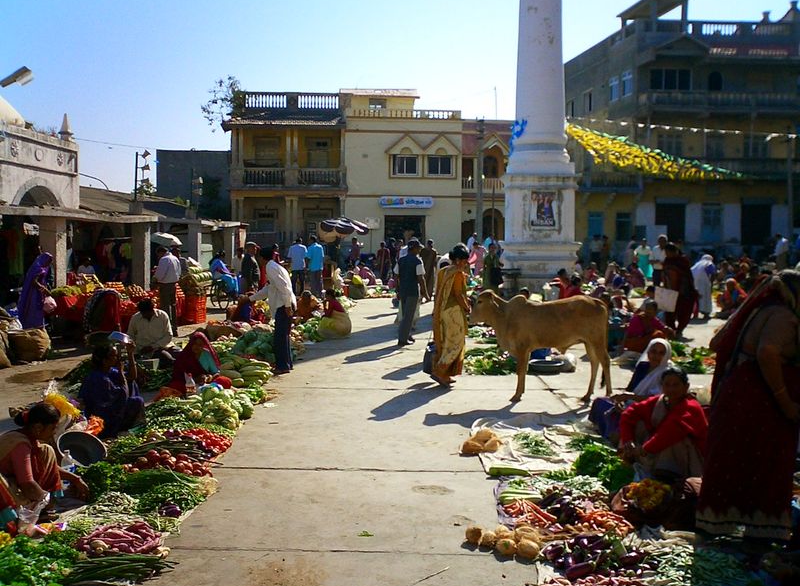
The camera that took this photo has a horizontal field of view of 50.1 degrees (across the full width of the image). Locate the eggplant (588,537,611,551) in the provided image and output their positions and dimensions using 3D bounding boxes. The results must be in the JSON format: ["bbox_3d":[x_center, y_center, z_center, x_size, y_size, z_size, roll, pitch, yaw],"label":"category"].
[{"bbox_3d":[1.066,1.347,4.580,0.130,0.075,0.075,-1,4,-6],"label":"eggplant"}]

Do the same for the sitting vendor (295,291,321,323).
[{"bbox_3d":[-1.623,0.293,14.976,0.460,0.720,0.460,3,5,37],"label":"sitting vendor"}]

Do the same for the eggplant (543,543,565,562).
[{"bbox_3d":[0.789,1.333,4.393,0.135,0.072,0.072,-9,8,-34],"label":"eggplant"}]

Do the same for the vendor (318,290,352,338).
[{"bbox_3d":[-1.071,0.306,14.174,0.540,0.800,0.460,1,4,12],"label":"vendor"}]

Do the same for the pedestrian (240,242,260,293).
[{"bbox_3d":[-3.147,-0.329,17.948,0.360,1.570,0.440,2,4,28],"label":"pedestrian"}]

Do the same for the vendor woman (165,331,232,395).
[{"bbox_3d":[-2.317,0.751,9.803,0.600,0.660,0.660,-4,5,-41],"label":"vendor woman"}]

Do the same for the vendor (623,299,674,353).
[{"bbox_3d":[3.718,0.459,12.777,0.620,0.760,0.660,-2,4,-27],"label":"vendor"}]

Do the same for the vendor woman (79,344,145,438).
[{"bbox_3d":[-2.626,0.834,7.750,0.620,0.780,0.520,-1,4,-7],"label":"vendor woman"}]

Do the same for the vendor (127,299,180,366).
[{"bbox_3d":[-3.512,0.500,12.094,0.700,0.860,0.720,-1,4,-12],"label":"vendor"}]

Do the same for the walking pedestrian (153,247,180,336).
[{"bbox_3d":[-4.096,-0.058,14.994,0.460,1.580,0.440,-3,5,-37],"label":"walking pedestrian"}]

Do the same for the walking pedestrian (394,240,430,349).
[{"bbox_3d":[0.176,-0.021,13.370,0.520,1.680,0.480,3,5,37],"label":"walking pedestrian"}]

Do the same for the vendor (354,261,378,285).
[{"bbox_3d":[-1.012,-0.504,25.826,0.580,0.800,0.620,3,5,40],"label":"vendor"}]

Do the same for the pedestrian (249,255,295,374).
[{"bbox_3d":[-1.551,0.183,10.349,0.560,1.550,0.450,0,4,3],"label":"pedestrian"}]

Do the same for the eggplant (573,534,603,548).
[{"bbox_3d":[0.992,1.309,4.524,0.160,0.070,0.070,-7,6,-20],"label":"eggplant"}]

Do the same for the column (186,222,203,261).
[{"bbox_3d":[-5.993,-1.031,24.932,0.320,2.050,0.420,0,4,0],"label":"column"}]

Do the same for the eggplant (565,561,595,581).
[{"bbox_3d":[0.883,1.358,4.184,0.175,0.070,0.070,-13,11,-37],"label":"eggplant"}]

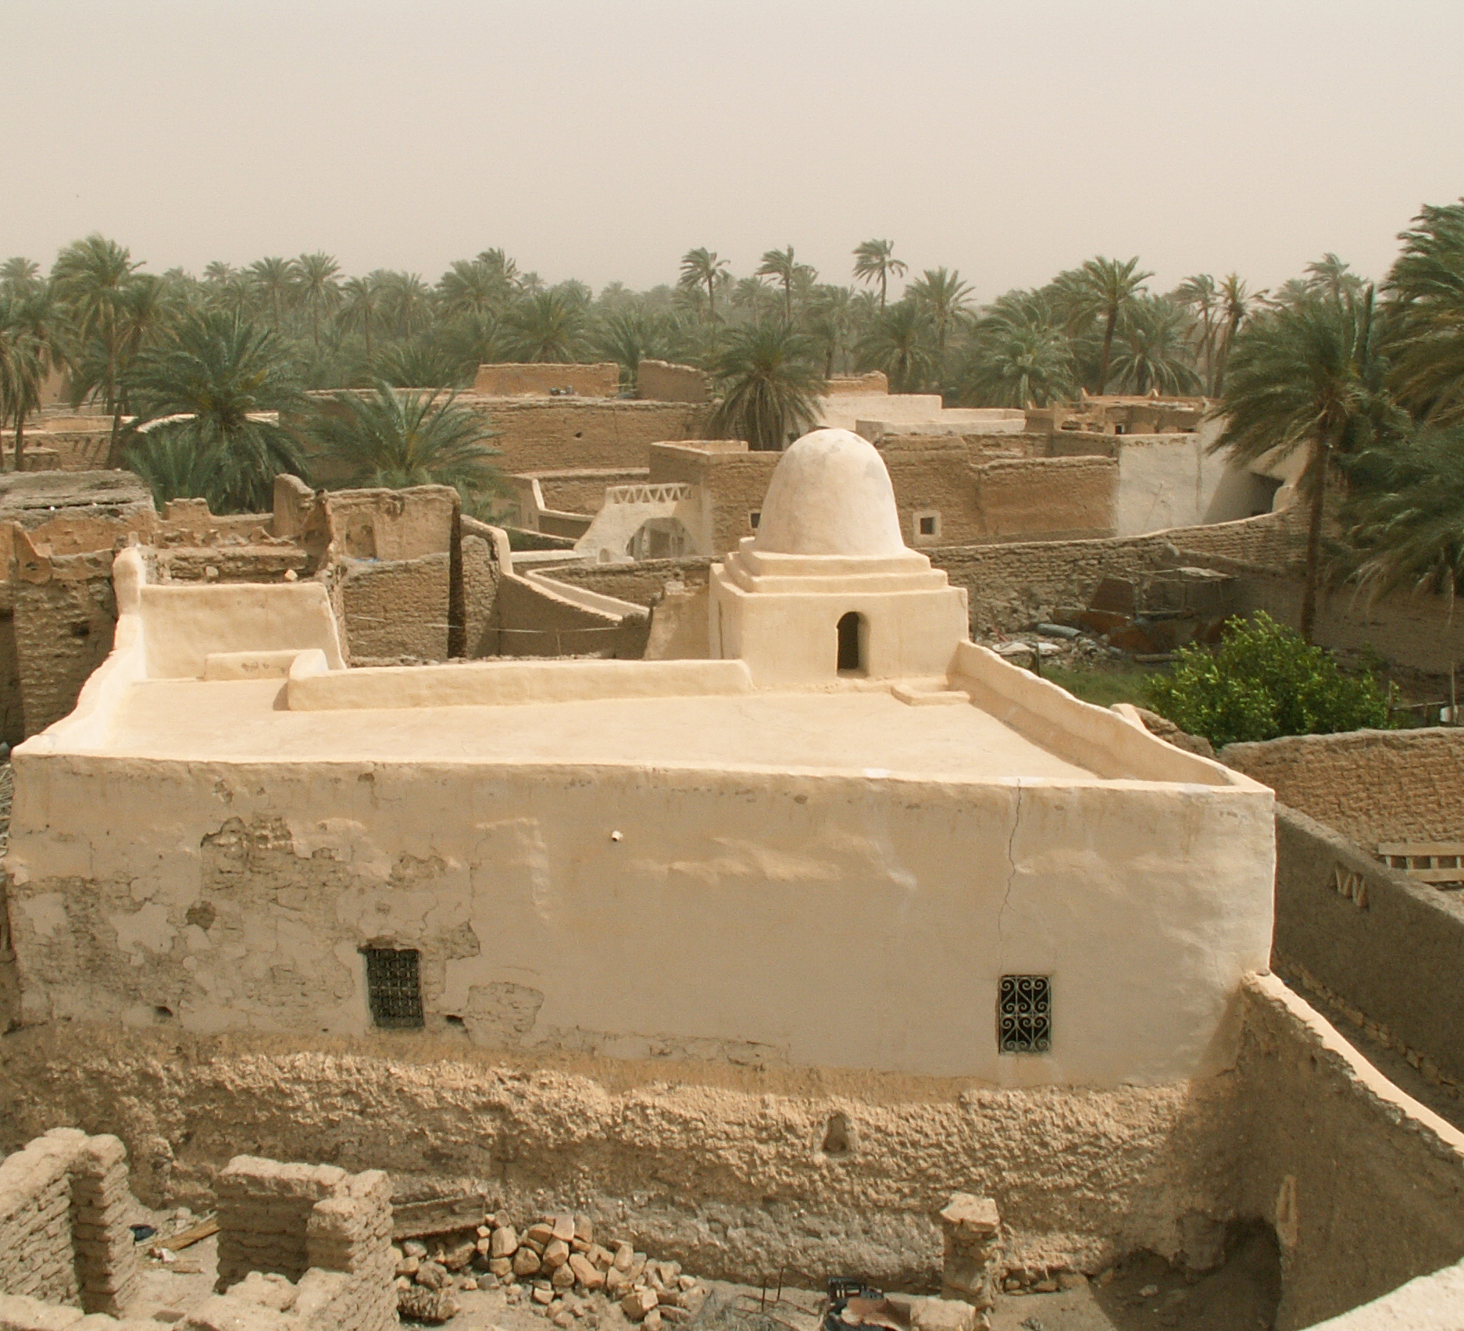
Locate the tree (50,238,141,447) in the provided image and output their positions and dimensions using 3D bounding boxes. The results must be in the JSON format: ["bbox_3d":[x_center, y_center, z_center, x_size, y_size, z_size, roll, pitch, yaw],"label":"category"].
[{"bbox_3d":[-34.137,-16.468,96.673,5.001,13.229,5.001,0,12,0],"label":"tree"}]

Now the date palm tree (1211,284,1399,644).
[{"bbox_3d":[14.660,-5.029,45.907,4.822,9.211,4.822,0,11,0],"label":"date palm tree"}]

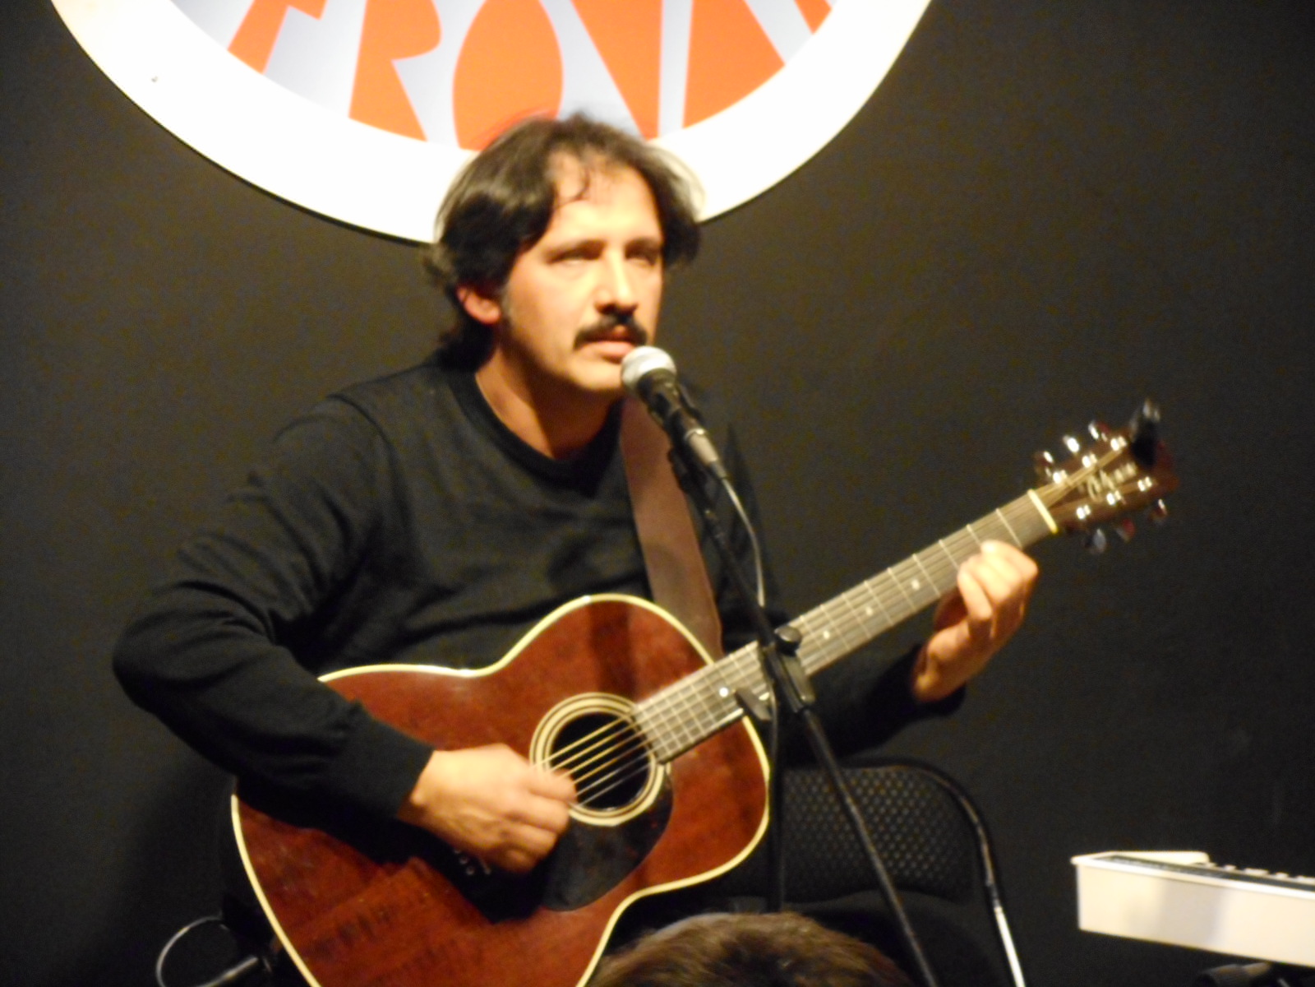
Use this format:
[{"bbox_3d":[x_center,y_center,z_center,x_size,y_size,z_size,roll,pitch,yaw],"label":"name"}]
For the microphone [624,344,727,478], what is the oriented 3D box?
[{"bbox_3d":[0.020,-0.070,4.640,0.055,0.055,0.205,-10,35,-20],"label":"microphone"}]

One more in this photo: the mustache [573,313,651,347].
[{"bbox_3d":[-0.041,-0.152,4.735,0.075,0.032,0.027,-1,3,-33],"label":"mustache"}]

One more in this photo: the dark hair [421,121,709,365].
[{"bbox_3d":[-0.091,-0.239,4.825,0.235,0.245,0.265,-1,3,-33],"label":"dark hair"}]

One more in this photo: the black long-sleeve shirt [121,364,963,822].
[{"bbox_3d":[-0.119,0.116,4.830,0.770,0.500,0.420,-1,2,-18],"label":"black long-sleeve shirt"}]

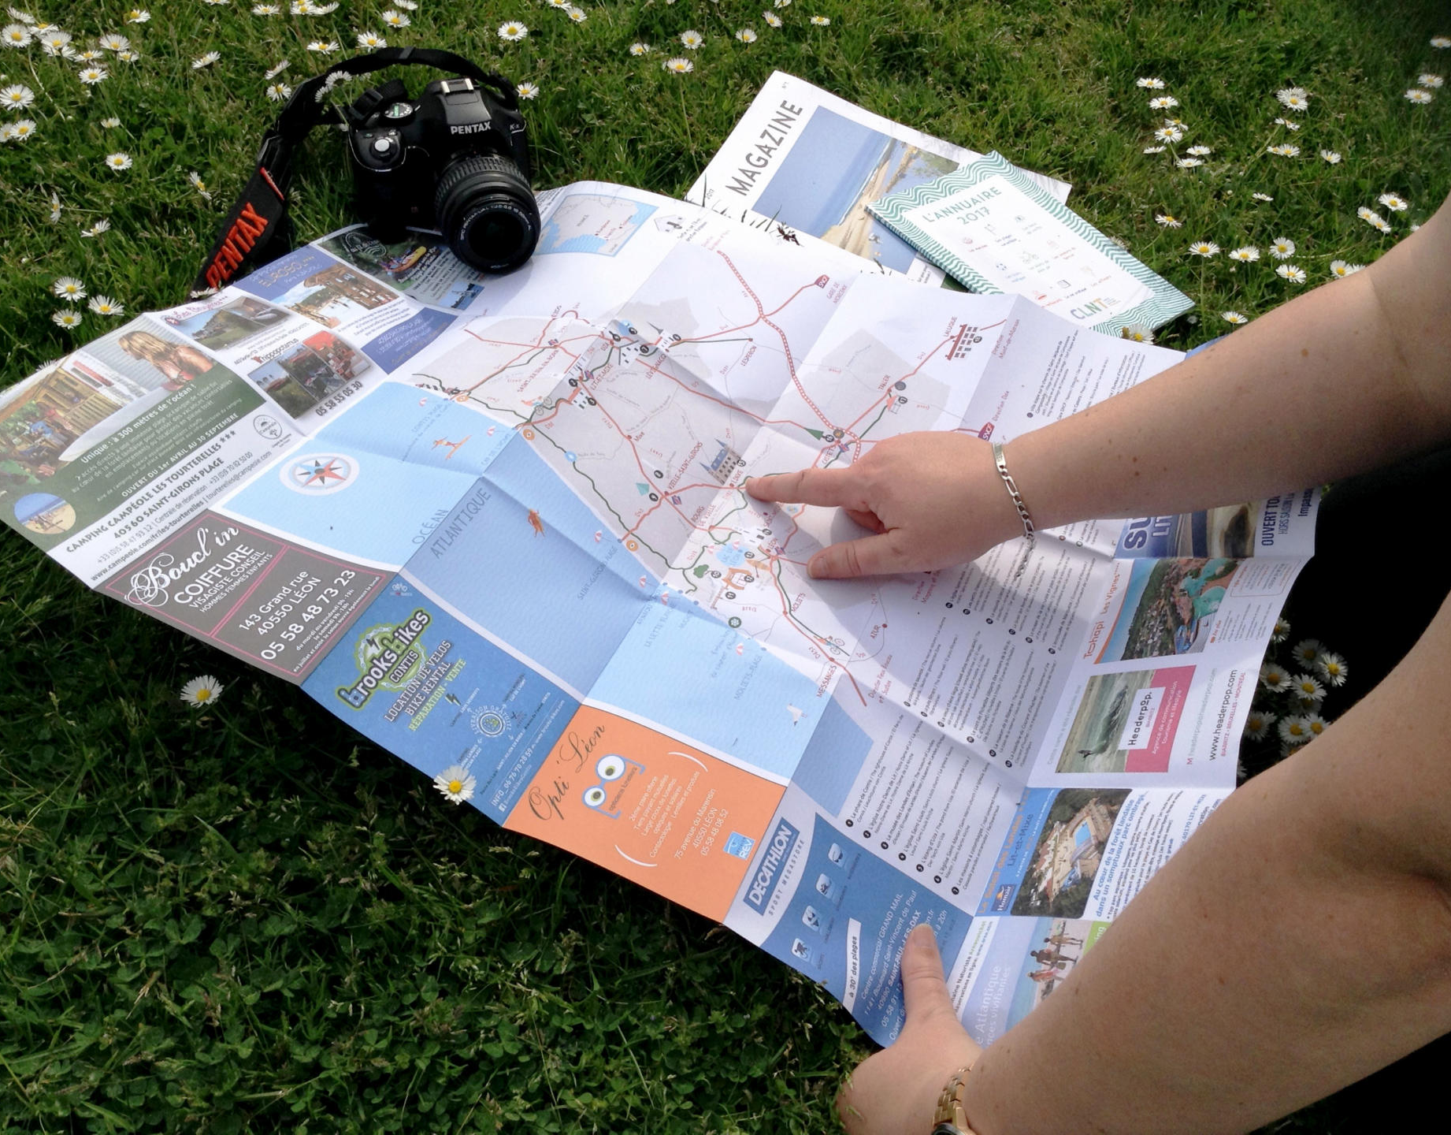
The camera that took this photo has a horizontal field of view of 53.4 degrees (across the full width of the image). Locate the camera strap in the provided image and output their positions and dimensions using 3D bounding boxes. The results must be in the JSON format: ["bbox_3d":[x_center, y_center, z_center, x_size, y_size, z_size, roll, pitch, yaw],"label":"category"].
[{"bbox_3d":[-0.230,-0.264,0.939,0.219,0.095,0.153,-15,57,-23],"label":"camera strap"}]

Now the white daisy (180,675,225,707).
[{"bbox_3d":[-0.262,0.062,0.724,0.022,0.010,0.022,6,51,-8],"label":"white daisy"}]

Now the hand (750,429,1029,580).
[{"bbox_3d":[0.094,-0.041,0.827,0.161,0.062,0.092,2,51,0],"label":"hand"}]

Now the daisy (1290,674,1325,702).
[{"bbox_3d":[0.336,0.070,0.832,0.021,0.009,0.021,4,54,-5],"label":"daisy"}]

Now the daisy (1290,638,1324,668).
[{"bbox_3d":[0.349,0.052,0.866,0.021,0.009,0.021,3,57,-4],"label":"daisy"}]

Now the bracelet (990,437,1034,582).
[{"bbox_3d":[0.167,-0.038,0.833,0.020,0.056,0.063,-7,54,-17],"label":"bracelet"}]

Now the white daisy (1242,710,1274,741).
[{"bbox_3d":[0.304,0.090,0.823,0.021,0.009,0.021,2,58,-2],"label":"white daisy"}]

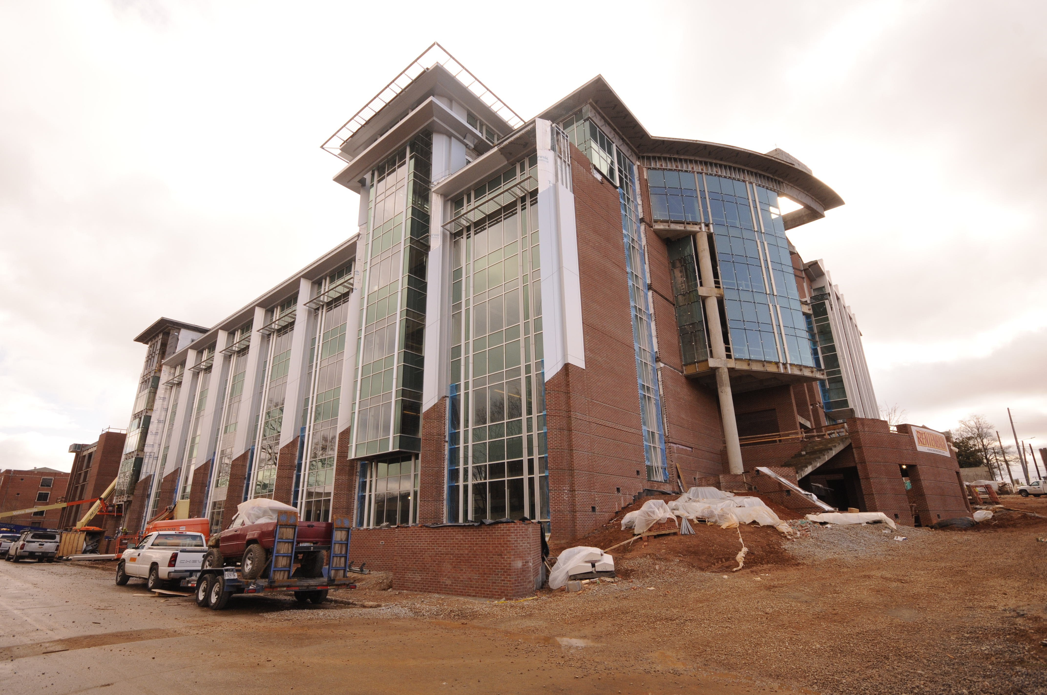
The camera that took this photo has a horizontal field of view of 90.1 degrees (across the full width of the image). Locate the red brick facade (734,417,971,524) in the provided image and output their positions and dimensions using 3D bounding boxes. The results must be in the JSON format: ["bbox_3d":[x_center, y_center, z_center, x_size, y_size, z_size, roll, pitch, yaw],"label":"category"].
[{"bbox_3d":[21.407,7.923,32.198,19.000,6.200,4.200,10,-23,-28],"label":"red brick facade"}]

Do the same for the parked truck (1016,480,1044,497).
[{"bbox_3d":[61.959,16.706,61.788,1.950,1.870,5.400,3,-20,-11],"label":"parked truck"}]

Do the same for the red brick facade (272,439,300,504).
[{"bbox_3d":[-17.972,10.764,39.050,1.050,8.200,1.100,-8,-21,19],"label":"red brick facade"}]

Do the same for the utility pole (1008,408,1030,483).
[{"bbox_3d":[73.940,15.143,77.965,0.300,12.250,0.300,-13,-22,39],"label":"utility pole"}]

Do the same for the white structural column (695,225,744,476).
[{"bbox_3d":[13.069,-0.251,35.020,0.766,17.024,0.766,-17,-24,38],"label":"white structural column"}]

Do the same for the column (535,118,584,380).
[{"bbox_3d":[1.772,-5.333,27.706,1.000,15.400,2.650,-17,-25,37],"label":"column"}]

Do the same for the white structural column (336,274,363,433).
[{"bbox_3d":[-12.306,-0.684,38.363,1.144,14.228,1.343,-17,-24,38],"label":"white structural column"}]

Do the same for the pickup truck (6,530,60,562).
[{"bbox_3d":[-34.747,14.063,37.055,5.600,1.920,2.000,-19,-26,41],"label":"pickup truck"}]

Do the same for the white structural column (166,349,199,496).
[{"bbox_3d":[-38.907,7.659,59.761,1.144,15.373,1.343,-17,-24,38],"label":"white structural column"}]

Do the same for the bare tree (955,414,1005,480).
[{"bbox_3d":[74.934,16.489,85.000,7.200,10.754,7.200,-17,-24,38],"label":"bare tree"}]

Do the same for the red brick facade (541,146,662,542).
[{"bbox_3d":[4.141,-1.110,29.032,1.000,22.150,9.700,-17,-25,37],"label":"red brick facade"}]

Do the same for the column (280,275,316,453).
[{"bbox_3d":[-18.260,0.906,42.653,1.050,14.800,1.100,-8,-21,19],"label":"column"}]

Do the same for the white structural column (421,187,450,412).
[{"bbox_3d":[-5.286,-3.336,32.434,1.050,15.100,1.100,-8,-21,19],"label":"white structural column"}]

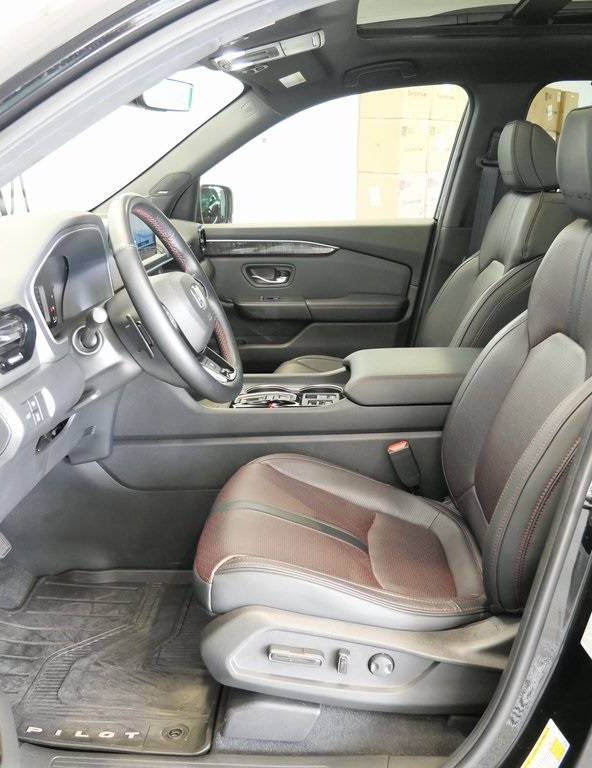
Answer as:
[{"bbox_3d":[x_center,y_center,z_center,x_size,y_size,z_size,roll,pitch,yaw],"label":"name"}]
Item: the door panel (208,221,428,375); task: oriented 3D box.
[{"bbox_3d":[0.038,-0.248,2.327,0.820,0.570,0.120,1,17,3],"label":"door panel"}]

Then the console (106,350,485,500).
[{"bbox_3d":[0.066,0.070,1.627,0.900,0.285,0.310,1,17,3],"label":"console"}]

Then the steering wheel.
[{"bbox_3d":[-0.208,-0.130,1.174,0.100,0.372,0.372,-25,14,10],"label":"steering wheel"}]

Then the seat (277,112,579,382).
[{"bbox_3d":[0.325,-0.249,1.931,0.785,0.880,0.545,1,17,3],"label":"seat"}]

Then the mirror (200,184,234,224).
[{"bbox_3d":[-0.325,-0.627,2.527,0.140,0.170,0.230,4,17,15],"label":"mirror"}]

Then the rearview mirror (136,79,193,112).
[{"bbox_3d":[-0.269,-0.589,1.447,0.050,0.066,0.235,5,18,16],"label":"rearview mirror"}]

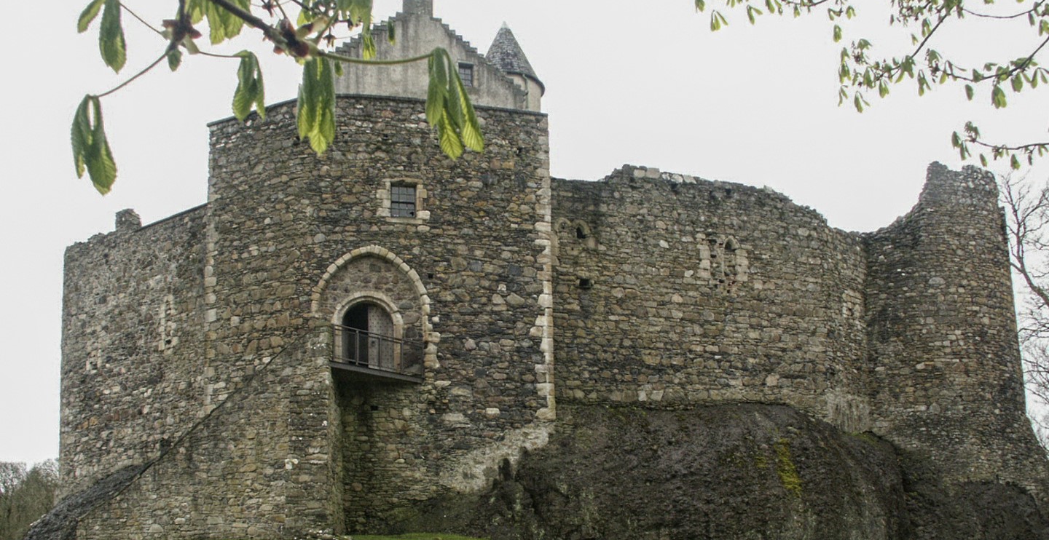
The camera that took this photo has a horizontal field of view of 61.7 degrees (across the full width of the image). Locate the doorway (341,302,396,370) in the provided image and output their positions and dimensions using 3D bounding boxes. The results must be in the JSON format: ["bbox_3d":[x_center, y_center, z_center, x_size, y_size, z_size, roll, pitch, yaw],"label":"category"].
[{"bbox_3d":[-5.049,2.134,28.423,1.680,2.150,0.450,1,-11,-8],"label":"doorway"}]

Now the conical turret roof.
[{"bbox_3d":[-0.819,-8.700,35.615,3.260,2.850,3.260,2,-11,-15],"label":"conical turret roof"}]

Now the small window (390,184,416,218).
[{"bbox_3d":[-3.984,-2.261,28.868,0.850,1.130,0.250,1,-11,-10],"label":"small window"}]

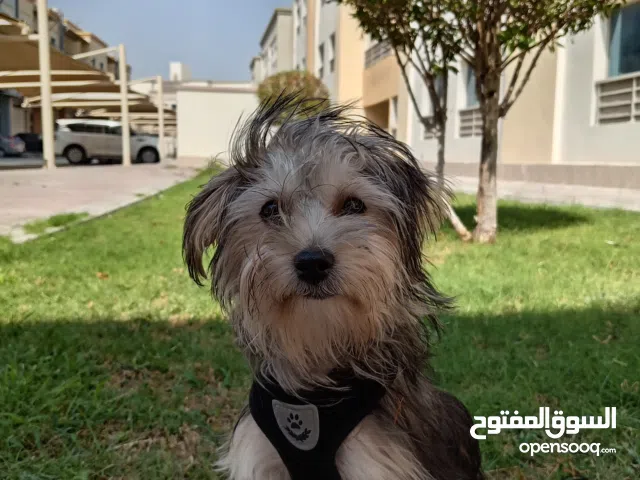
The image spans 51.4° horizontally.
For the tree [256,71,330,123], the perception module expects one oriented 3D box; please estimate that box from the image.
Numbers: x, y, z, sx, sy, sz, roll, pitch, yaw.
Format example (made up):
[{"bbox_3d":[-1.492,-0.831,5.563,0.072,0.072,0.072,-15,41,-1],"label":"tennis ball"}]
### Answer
[{"bbox_3d":[-0.610,-2.660,15.300,1.720,2.450,1.720,0,7,0],"label":"tree"}]

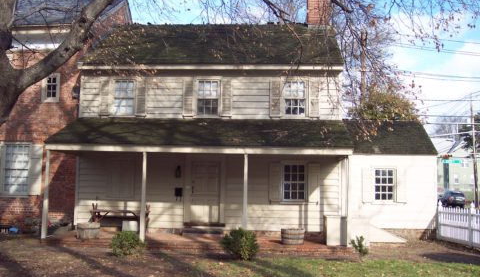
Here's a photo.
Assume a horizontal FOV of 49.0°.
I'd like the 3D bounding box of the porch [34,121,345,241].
[{"bbox_3d":[-1.152,1.173,15.837,8.680,3.828,2.512,1,-4,5],"label":"porch"}]

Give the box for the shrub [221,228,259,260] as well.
[{"bbox_3d":[0.000,2.753,13.800,0.950,0.840,0.920,1,-4,5],"label":"shrub"}]

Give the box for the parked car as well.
[{"bbox_3d":[18.300,5.500,47.500,1.830,1.600,4.600,3,-5,-20],"label":"parked car"}]

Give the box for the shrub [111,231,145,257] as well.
[{"bbox_3d":[-2.987,2.819,14.000,0.880,0.700,0.850,1,-4,5],"label":"shrub"}]

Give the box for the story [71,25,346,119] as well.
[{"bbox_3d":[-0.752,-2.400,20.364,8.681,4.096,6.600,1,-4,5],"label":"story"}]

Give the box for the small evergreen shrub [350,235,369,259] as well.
[{"bbox_3d":[3.072,2.795,13.500,0.460,0.610,0.450,1,-4,5],"label":"small evergreen shrub"}]

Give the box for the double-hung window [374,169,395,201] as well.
[{"bbox_3d":[5.006,1.625,18.200,0.740,1.150,0.120,1,-4,5],"label":"double-hung window"}]

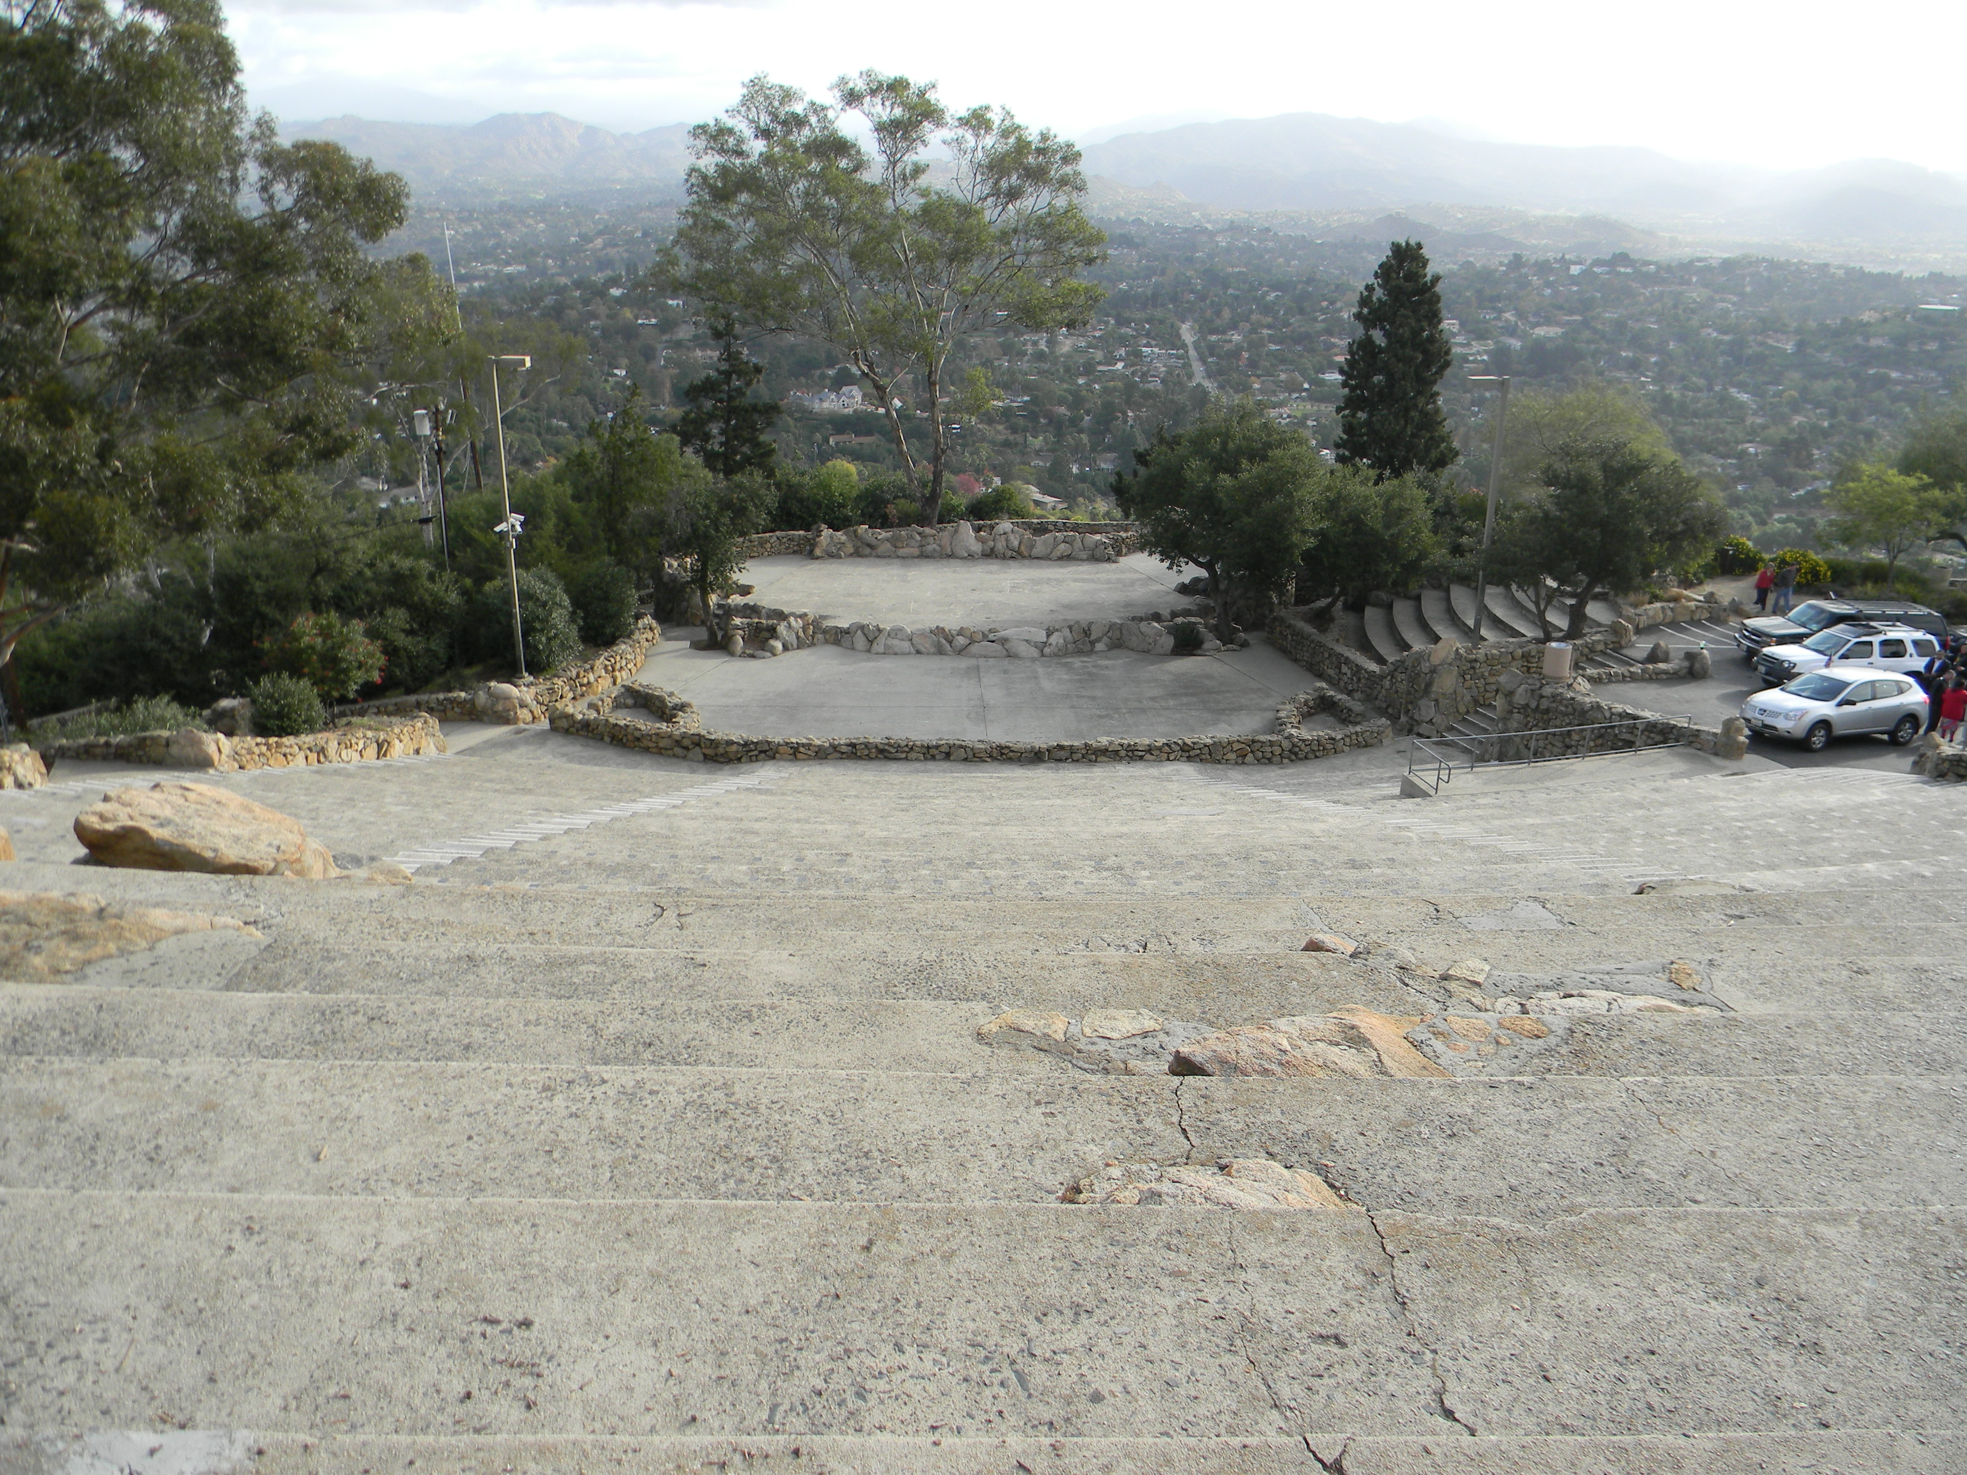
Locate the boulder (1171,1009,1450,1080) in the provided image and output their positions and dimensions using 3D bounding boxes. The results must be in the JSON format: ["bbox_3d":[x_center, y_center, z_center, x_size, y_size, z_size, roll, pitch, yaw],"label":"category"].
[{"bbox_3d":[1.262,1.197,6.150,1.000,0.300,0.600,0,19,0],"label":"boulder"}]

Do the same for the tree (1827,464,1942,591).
[{"bbox_3d":[30.758,-7.185,54.300,3.800,4.300,3.700,0,19,0],"label":"tree"}]

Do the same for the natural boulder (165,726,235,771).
[{"bbox_3d":[-16.846,0.248,34.200,1.400,0.900,1.100,0,19,0],"label":"natural boulder"}]

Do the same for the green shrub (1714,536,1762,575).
[{"bbox_3d":[26.651,-6.432,56.200,1.750,1.300,1.600,0,19,0],"label":"green shrub"}]

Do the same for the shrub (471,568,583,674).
[{"bbox_3d":[-13.424,-3.435,46.800,3.300,3.100,3.000,0,19,0],"label":"shrub"}]

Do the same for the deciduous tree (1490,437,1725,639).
[{"bbox_3d":[18.822,-6.027,48.000,6.900,5.900,6.200,0,19,0],"label":"deciduous tree"}]

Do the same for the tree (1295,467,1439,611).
[{"bbox_3d":[13.475,-7.079,56.600,5.400,5.200,5.200,0,19,0],"label":"tree"}]

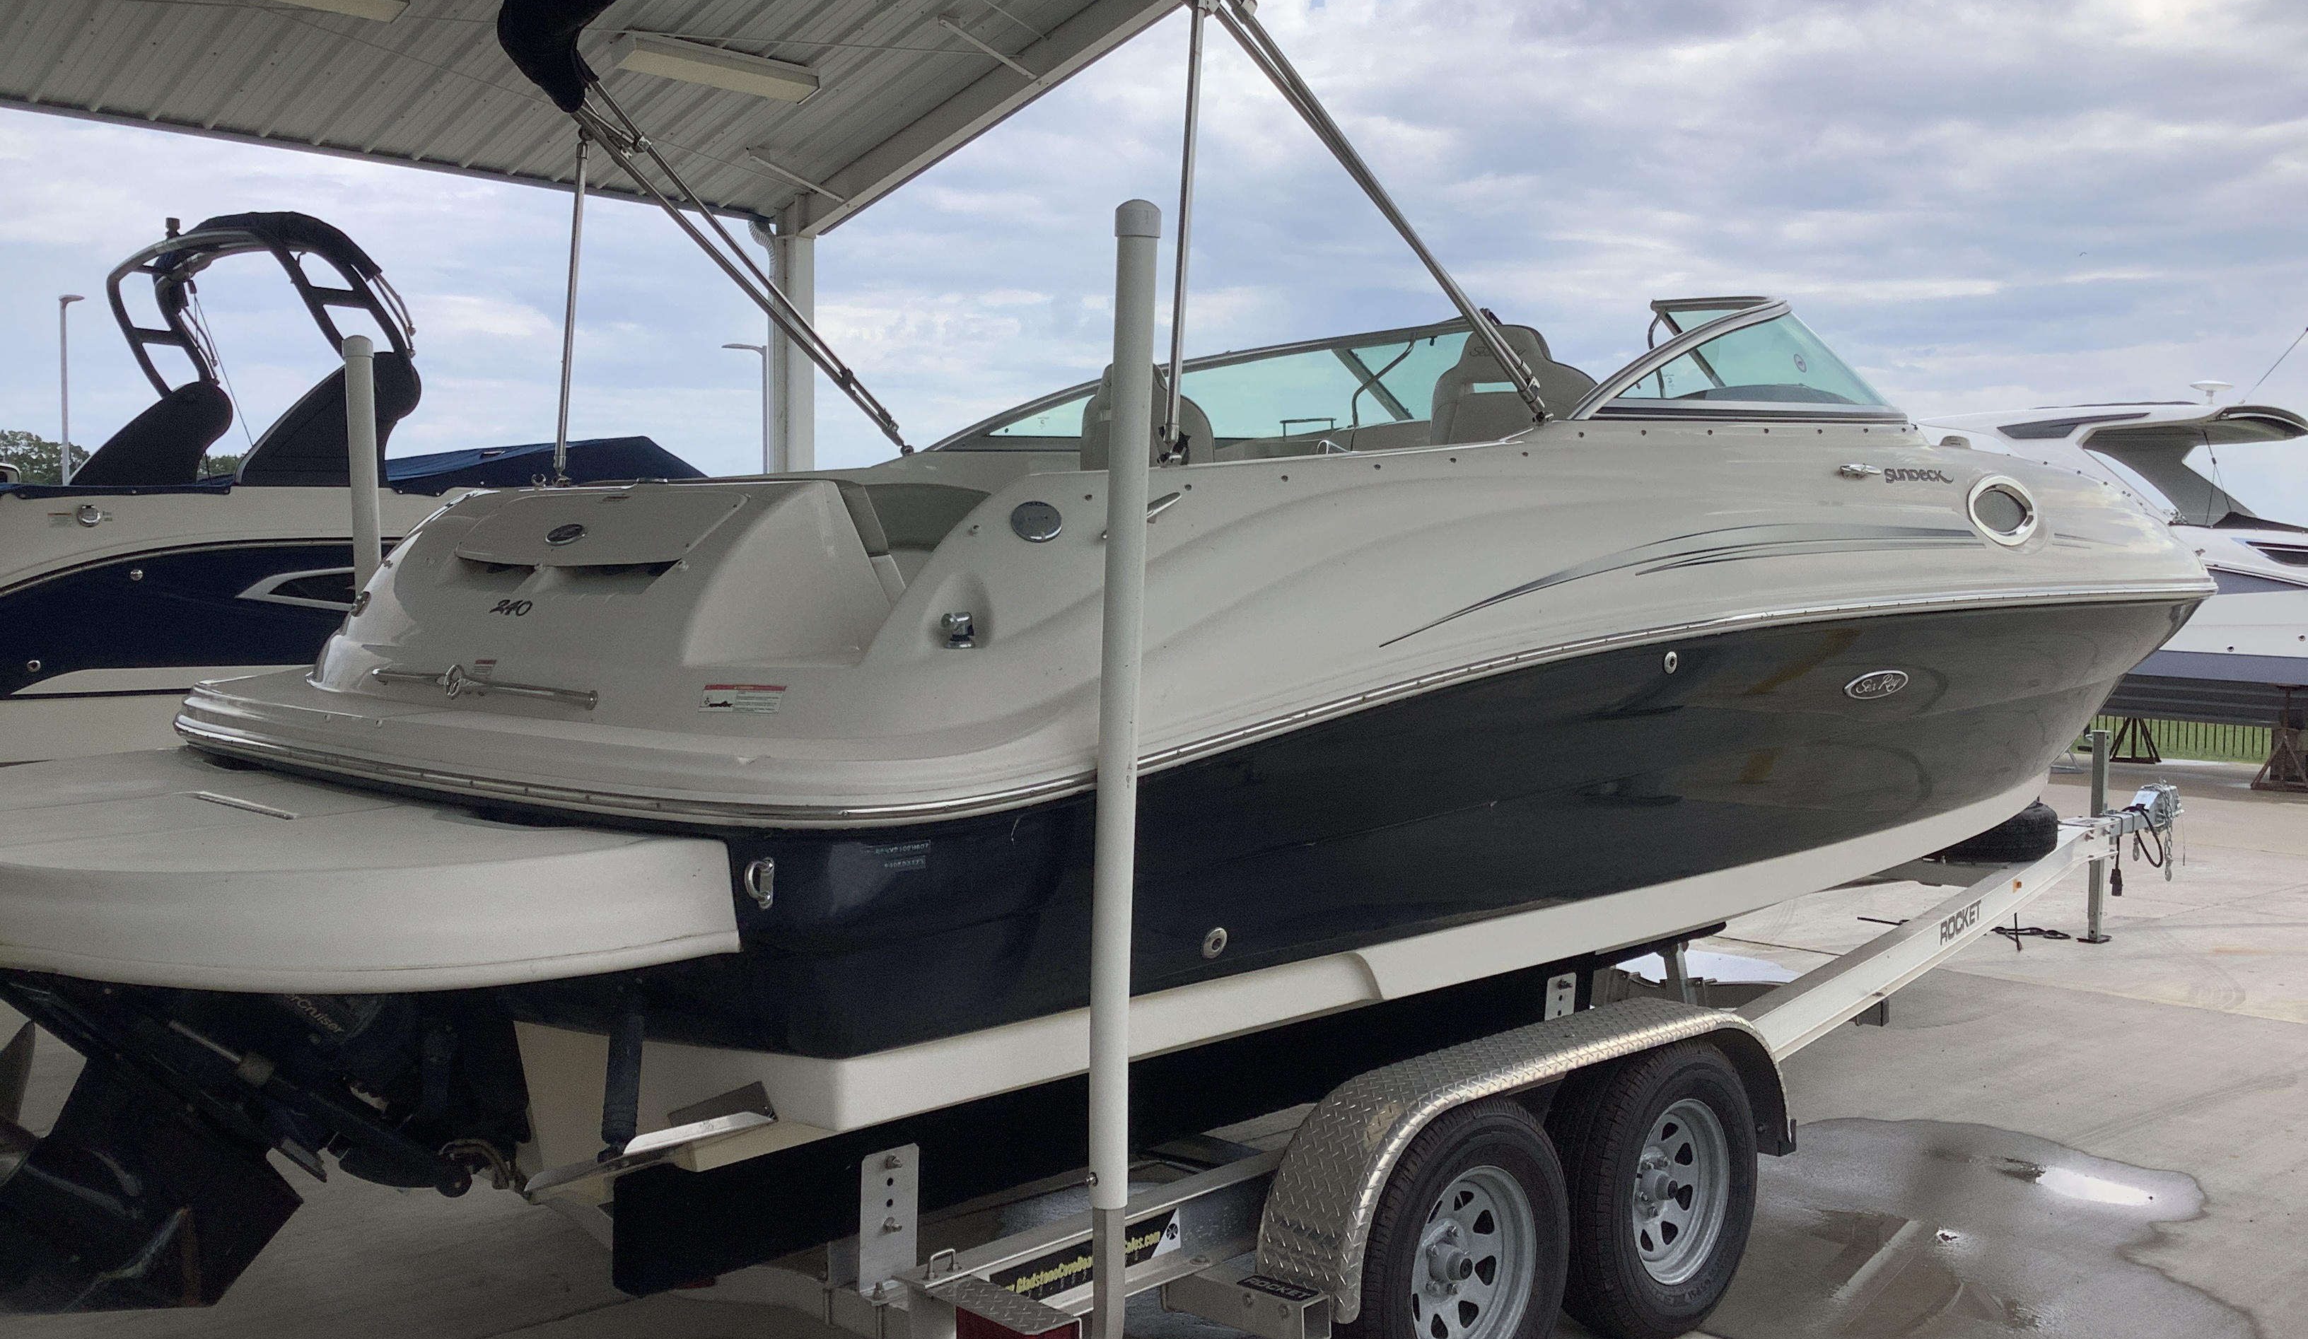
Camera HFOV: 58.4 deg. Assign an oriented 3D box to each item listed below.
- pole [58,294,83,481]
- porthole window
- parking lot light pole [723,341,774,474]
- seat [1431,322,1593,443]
[{"bbox_3d":[-26.450,-5.070,50.500,1.300,8.200,0.350,1,3,22],"label":"pole"},{"bbox_3d":[2.466,-0.461,6.000,0.370,0.220,0.060,-3,-13,-46],"label":"porthole window"},{"bbox_3d":[-12.150,-5.640,61.500,1.350,8.200,0.350,-1,3,-10],"label":"parking lot light pole"},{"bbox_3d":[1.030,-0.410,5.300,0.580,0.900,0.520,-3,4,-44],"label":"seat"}]

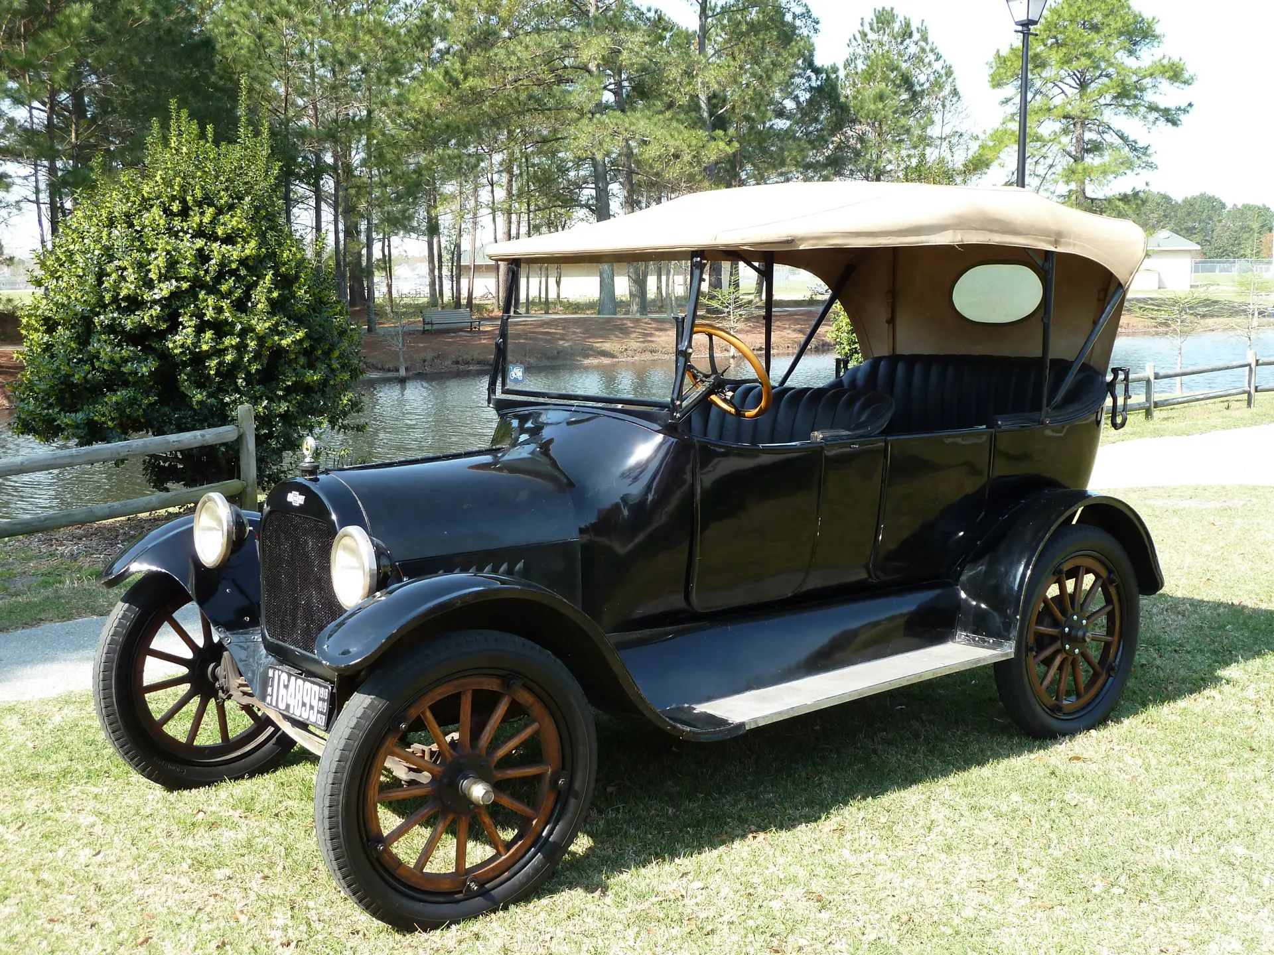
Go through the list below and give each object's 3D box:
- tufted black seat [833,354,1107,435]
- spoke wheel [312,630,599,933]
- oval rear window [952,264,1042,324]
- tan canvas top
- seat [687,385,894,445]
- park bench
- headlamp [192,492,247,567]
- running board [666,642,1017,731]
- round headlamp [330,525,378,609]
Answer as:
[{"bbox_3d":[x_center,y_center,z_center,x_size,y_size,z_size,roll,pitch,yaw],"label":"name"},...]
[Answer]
[{"bbox_3d":[1.138,-0.139,6.031,0.673,0.673,1.228,-6,9,-39],"label":"tufted black seat"},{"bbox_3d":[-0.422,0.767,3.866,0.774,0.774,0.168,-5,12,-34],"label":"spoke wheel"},{"bbox_3d":[1.441,-0.740,6.209,0.025,0.253,0.451,15,-4,-40],"label":"oval rear window"},{"bbox_3d":[0.685,-0.880,5.561,2.237,0.406,1.257,-6,9,-39],"label":"tan canvas top"},{"bbox_3d":[0.376,-0.006,5.412,0.594,0.614,1.119,-6,9,-39],"label":"seat"},{"bbox_3d":[-6.278,-5.257,52.000,1.850,0.820,0.630,-6,9,-35],"label":"park bench"},{"bbox_3d":[-1.208,0.154,4.617,0.140,0.218,0.218,-6,9,-39],"label":"headlamp"},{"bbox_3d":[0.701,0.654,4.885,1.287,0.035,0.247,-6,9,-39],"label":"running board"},{"bbox_3d":[-0.691,0.237,4.044,0.140,0.218,0.218,-6,9,-39],"label":"round headlamp"}]

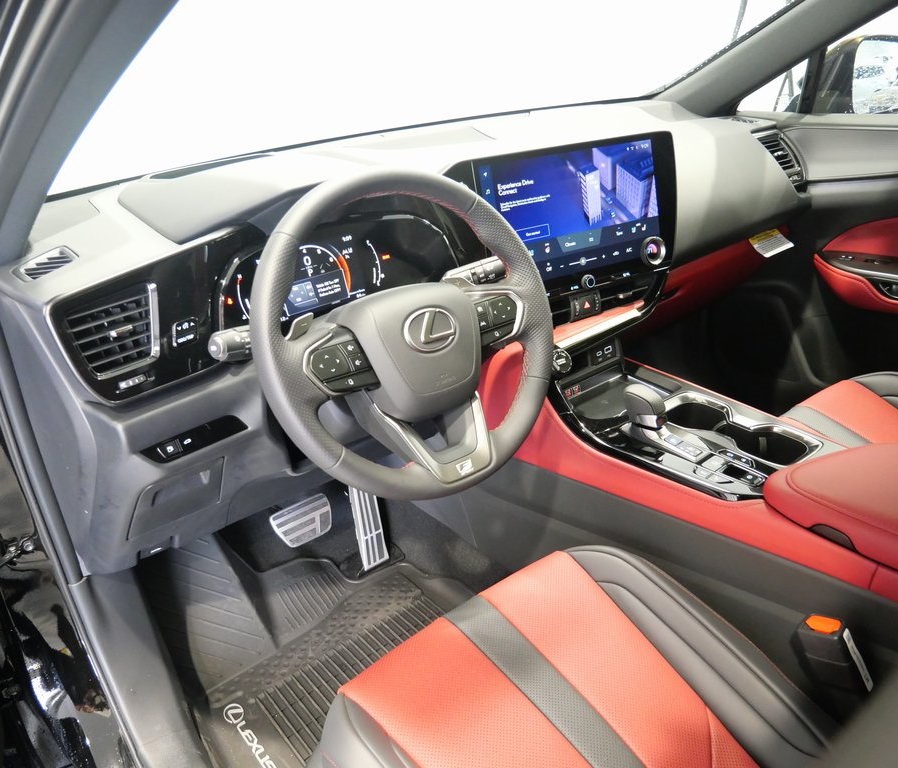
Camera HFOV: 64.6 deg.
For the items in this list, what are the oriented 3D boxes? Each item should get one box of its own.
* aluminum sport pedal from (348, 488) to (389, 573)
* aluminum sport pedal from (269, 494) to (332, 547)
[{"bbox_3d":[-0.165,0.277,1.477,0.058,0.195,0.028,-18,-14,-28],"label":"aluminum sport pedal"},{"bbox_3d":[-0.280,0.266,1.360,0.117,0.073,0.025,-20,-11,-29],"label":"aluminum sport pedal"}]

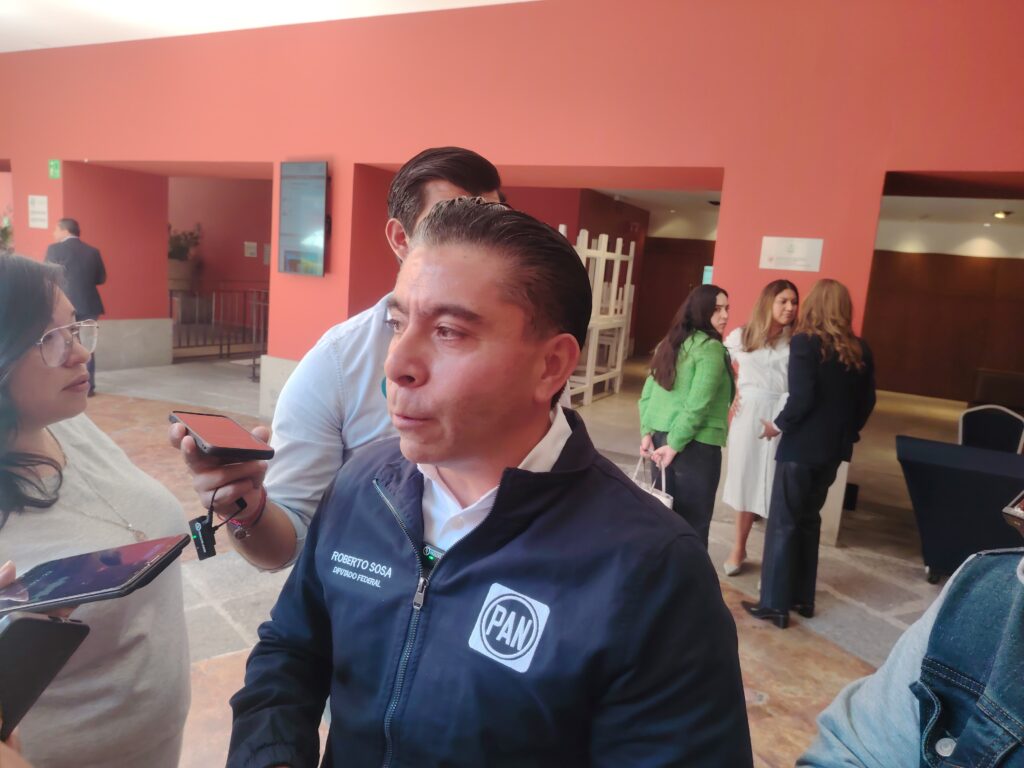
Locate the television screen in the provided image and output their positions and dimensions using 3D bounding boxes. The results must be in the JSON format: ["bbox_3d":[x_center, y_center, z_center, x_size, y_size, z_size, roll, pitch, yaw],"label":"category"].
[{"bbox_3d":[-1.861,-1.479,6.381,0.555,0.975,0.060,9,10,26],"label":"television screen"}]

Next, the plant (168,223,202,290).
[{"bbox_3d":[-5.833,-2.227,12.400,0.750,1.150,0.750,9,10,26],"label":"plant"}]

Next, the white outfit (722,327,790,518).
[{"bbox_3d":[1.371,0.199,3.870,0.460,1.040,0.320,6,9,9],"label":"white outfit"}]

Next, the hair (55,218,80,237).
[{"bbox_3d":[-4.375,-1.547,7.020,0.190,0.180,0.160,4,9,-6],"label":"hair"}]

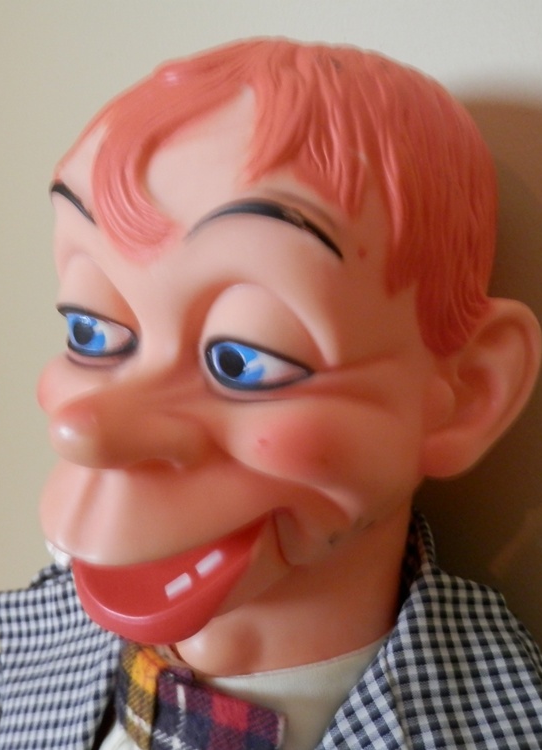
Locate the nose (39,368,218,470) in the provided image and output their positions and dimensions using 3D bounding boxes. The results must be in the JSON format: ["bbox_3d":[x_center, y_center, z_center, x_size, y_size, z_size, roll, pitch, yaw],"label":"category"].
[{"bbox_3d":[-0.037,0.010,0.191,0.034,0.029,0.038,17,19,32],"label":"nose"}]

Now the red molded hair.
[{"bbox_3d":[0.018,-0.048,0.250,0.116,0.106,0.147,17,19,32],"label":"red molded hair"}]

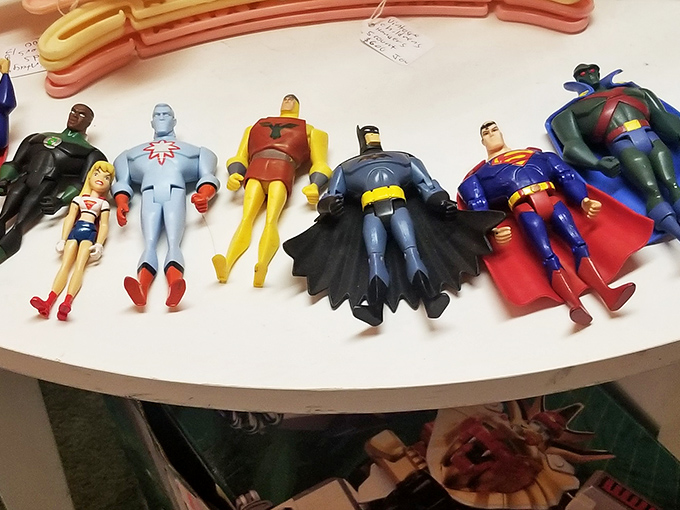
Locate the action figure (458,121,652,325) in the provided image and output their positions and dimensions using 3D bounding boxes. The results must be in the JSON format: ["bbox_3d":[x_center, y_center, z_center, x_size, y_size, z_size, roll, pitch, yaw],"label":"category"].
[{"bbox_3d":[0.107,-0.026,0.250,0.085,0.028,0.115,-17,62,-9],"label":"action figure"}]

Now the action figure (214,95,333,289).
[{"bbox_3d":[-0.030,-0.040,0.259,0.053,0.025,0.116,8,61,4],"label":"action figure"}]

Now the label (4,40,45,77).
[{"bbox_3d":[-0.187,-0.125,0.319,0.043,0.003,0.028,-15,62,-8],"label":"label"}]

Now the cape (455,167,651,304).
[{"bbox_3d":[0.108,-0.020,0.252,0.085,0.018,0.075,-17,62,-9],"label":"cape"}]

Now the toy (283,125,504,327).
[{"bbox_3d":[0.025,-0.022,0.247,0.108,0.030,0.110,-6,61,-3],"label":"toy"}]

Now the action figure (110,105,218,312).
[{"bbox_3d":[-0.088,-0.033,0.255,0.053,0.026,0.120,-6,61,-3],"label":"action figure"}]

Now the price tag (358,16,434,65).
[{"bbox_3d":[0.035,-0.140,0.328,0.045,0.003,0.029,39,68,19],"label":"price tag"}]

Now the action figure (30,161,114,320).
[{"bbox_3d":[-0.124,-0.011,0.246,0.024,0.020,0.083,3,61,2],"label":"action figure"}]

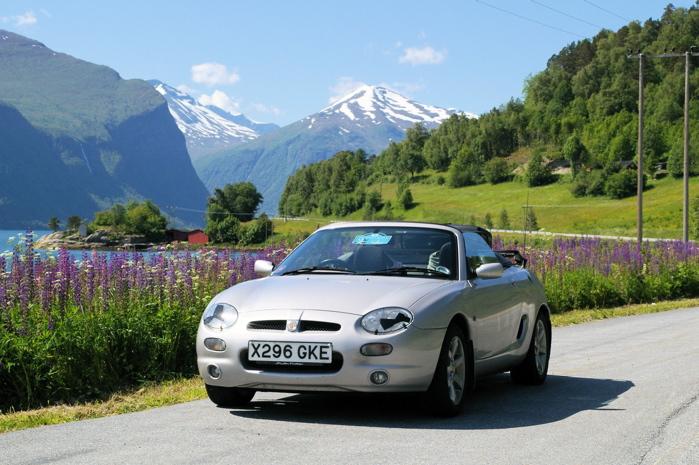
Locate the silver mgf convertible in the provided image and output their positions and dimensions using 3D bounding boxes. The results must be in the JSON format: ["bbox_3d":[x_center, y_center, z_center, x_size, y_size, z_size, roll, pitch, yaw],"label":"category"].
[{"bbox_3d":[0.313,0.515,10.550,1.680,1.230,3.910,0,0,19],"label":"silver mgf convertible"}]

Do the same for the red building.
[{"bbox_3d":[-38.300,0.950,360.000,10.000,3.800,7.000,0,0,-7],"label":"red building"}]

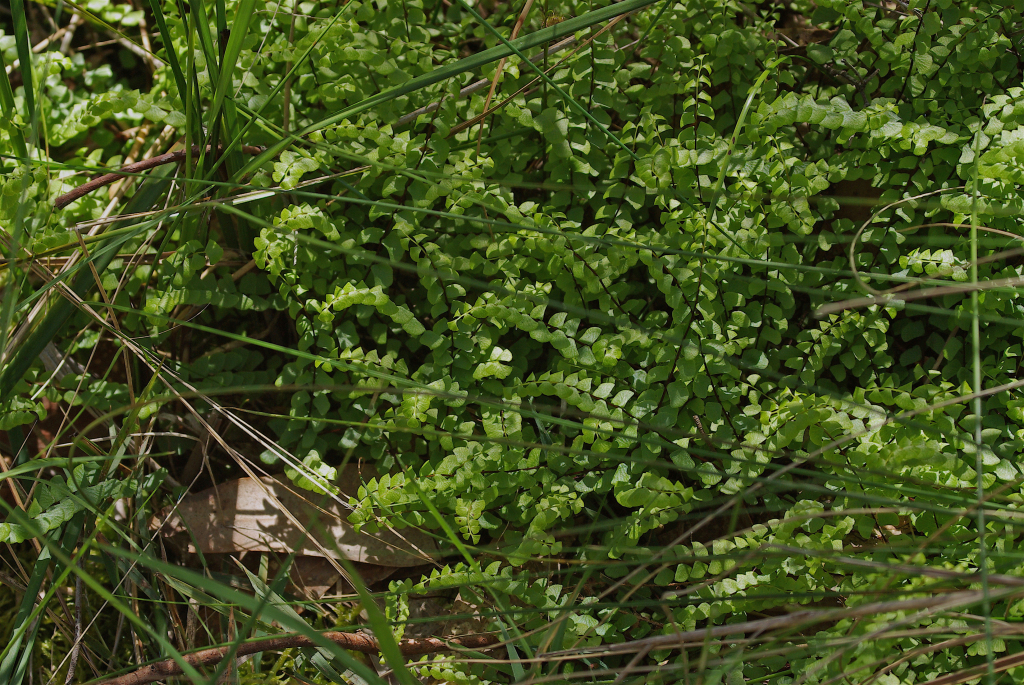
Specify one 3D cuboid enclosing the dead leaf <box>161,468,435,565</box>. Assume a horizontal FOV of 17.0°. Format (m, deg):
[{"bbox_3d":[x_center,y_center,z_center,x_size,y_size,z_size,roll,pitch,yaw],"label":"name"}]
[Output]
[{"bbox_3d":[-0.094,0.075,1.480,0.126,0.014,0.052,2,50,2],"label":"dead leaf"}]

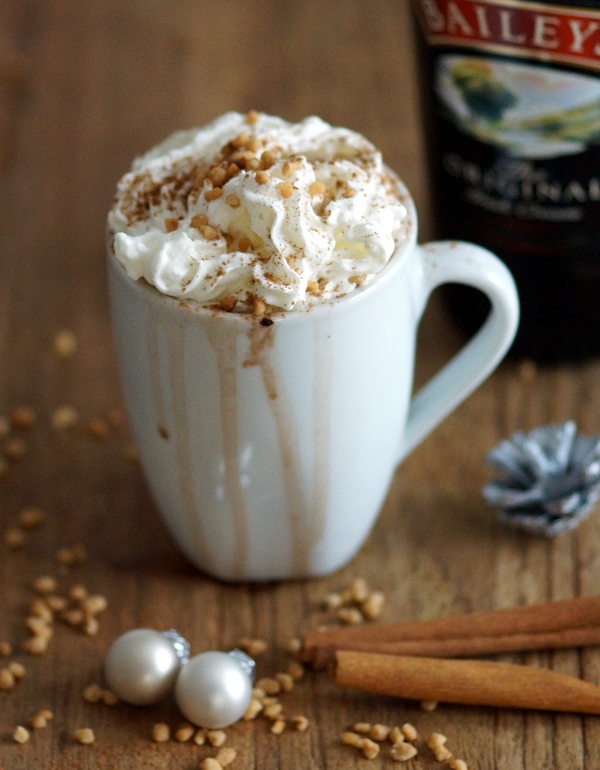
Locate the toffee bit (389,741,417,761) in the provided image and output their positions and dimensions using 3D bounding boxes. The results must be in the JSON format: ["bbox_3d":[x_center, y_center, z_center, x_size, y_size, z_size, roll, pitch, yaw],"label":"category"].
[{"bbox_3d":[0.027,0.093,0.955,0.007,0.004,0.005,0,35,0],"label":"toffee bit"}]

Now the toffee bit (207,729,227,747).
[{"bbox_3d":[-0.022,0.091,0.968,0.005,0.004,0.004,0,40,0],"label":"toffee bit"}]

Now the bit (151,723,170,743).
[{"bbox_3d":[-0.035,0.089,0.961,0.004,0.004,0.005,0,35,0],"label":"bit"}]

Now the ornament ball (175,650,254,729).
[{"bbox_3d":[-0.021,0.078,0.971,0.020,0.020,0.023,23,44,25],"label":"ornament ball"}]

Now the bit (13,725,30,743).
[{"bbox_3d":[-0.072,0.090,0.969,0.004,0.004,0.005,0,40,0],"label":"bit"}]

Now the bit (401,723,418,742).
[{"bbox_3d":[0.028,0.090,0.969,0.004,0.004,0.005,0,40,0],"label":"bit"}]

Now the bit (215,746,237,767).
[{"bbox_3d":[-0.019,0.095,0.962,0.006,0.005,0.005,0,40,0],"label":"bit"}]

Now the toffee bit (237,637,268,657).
[{"bbox_3d":[-0.012,0.070,0.994,0.007,0.004,0.005,0,40,0],"label":"toffee bit"}]

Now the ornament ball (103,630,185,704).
[{"bbox_3d":[-0.039,0.072,0.971,0.020,0.020,0.023,28,44,34],"label":"ornament ball"}]

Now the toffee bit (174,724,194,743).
[{"bbox_3d":[-0.029,0.089,0.961,0.005,0.004,0.005,0,35,0],"label":"toffee bit"}]

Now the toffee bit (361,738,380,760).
[{"bbox_3d":[0.018,0.093,0.955,0.005,0.005,0.006,0,35,0],"label":"toffee bit"}]

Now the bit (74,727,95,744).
[{"bbox_3d":[-0.056,0.091,0.969,0.005,0.004,0.004,0,40,0],"label":"bit"}]

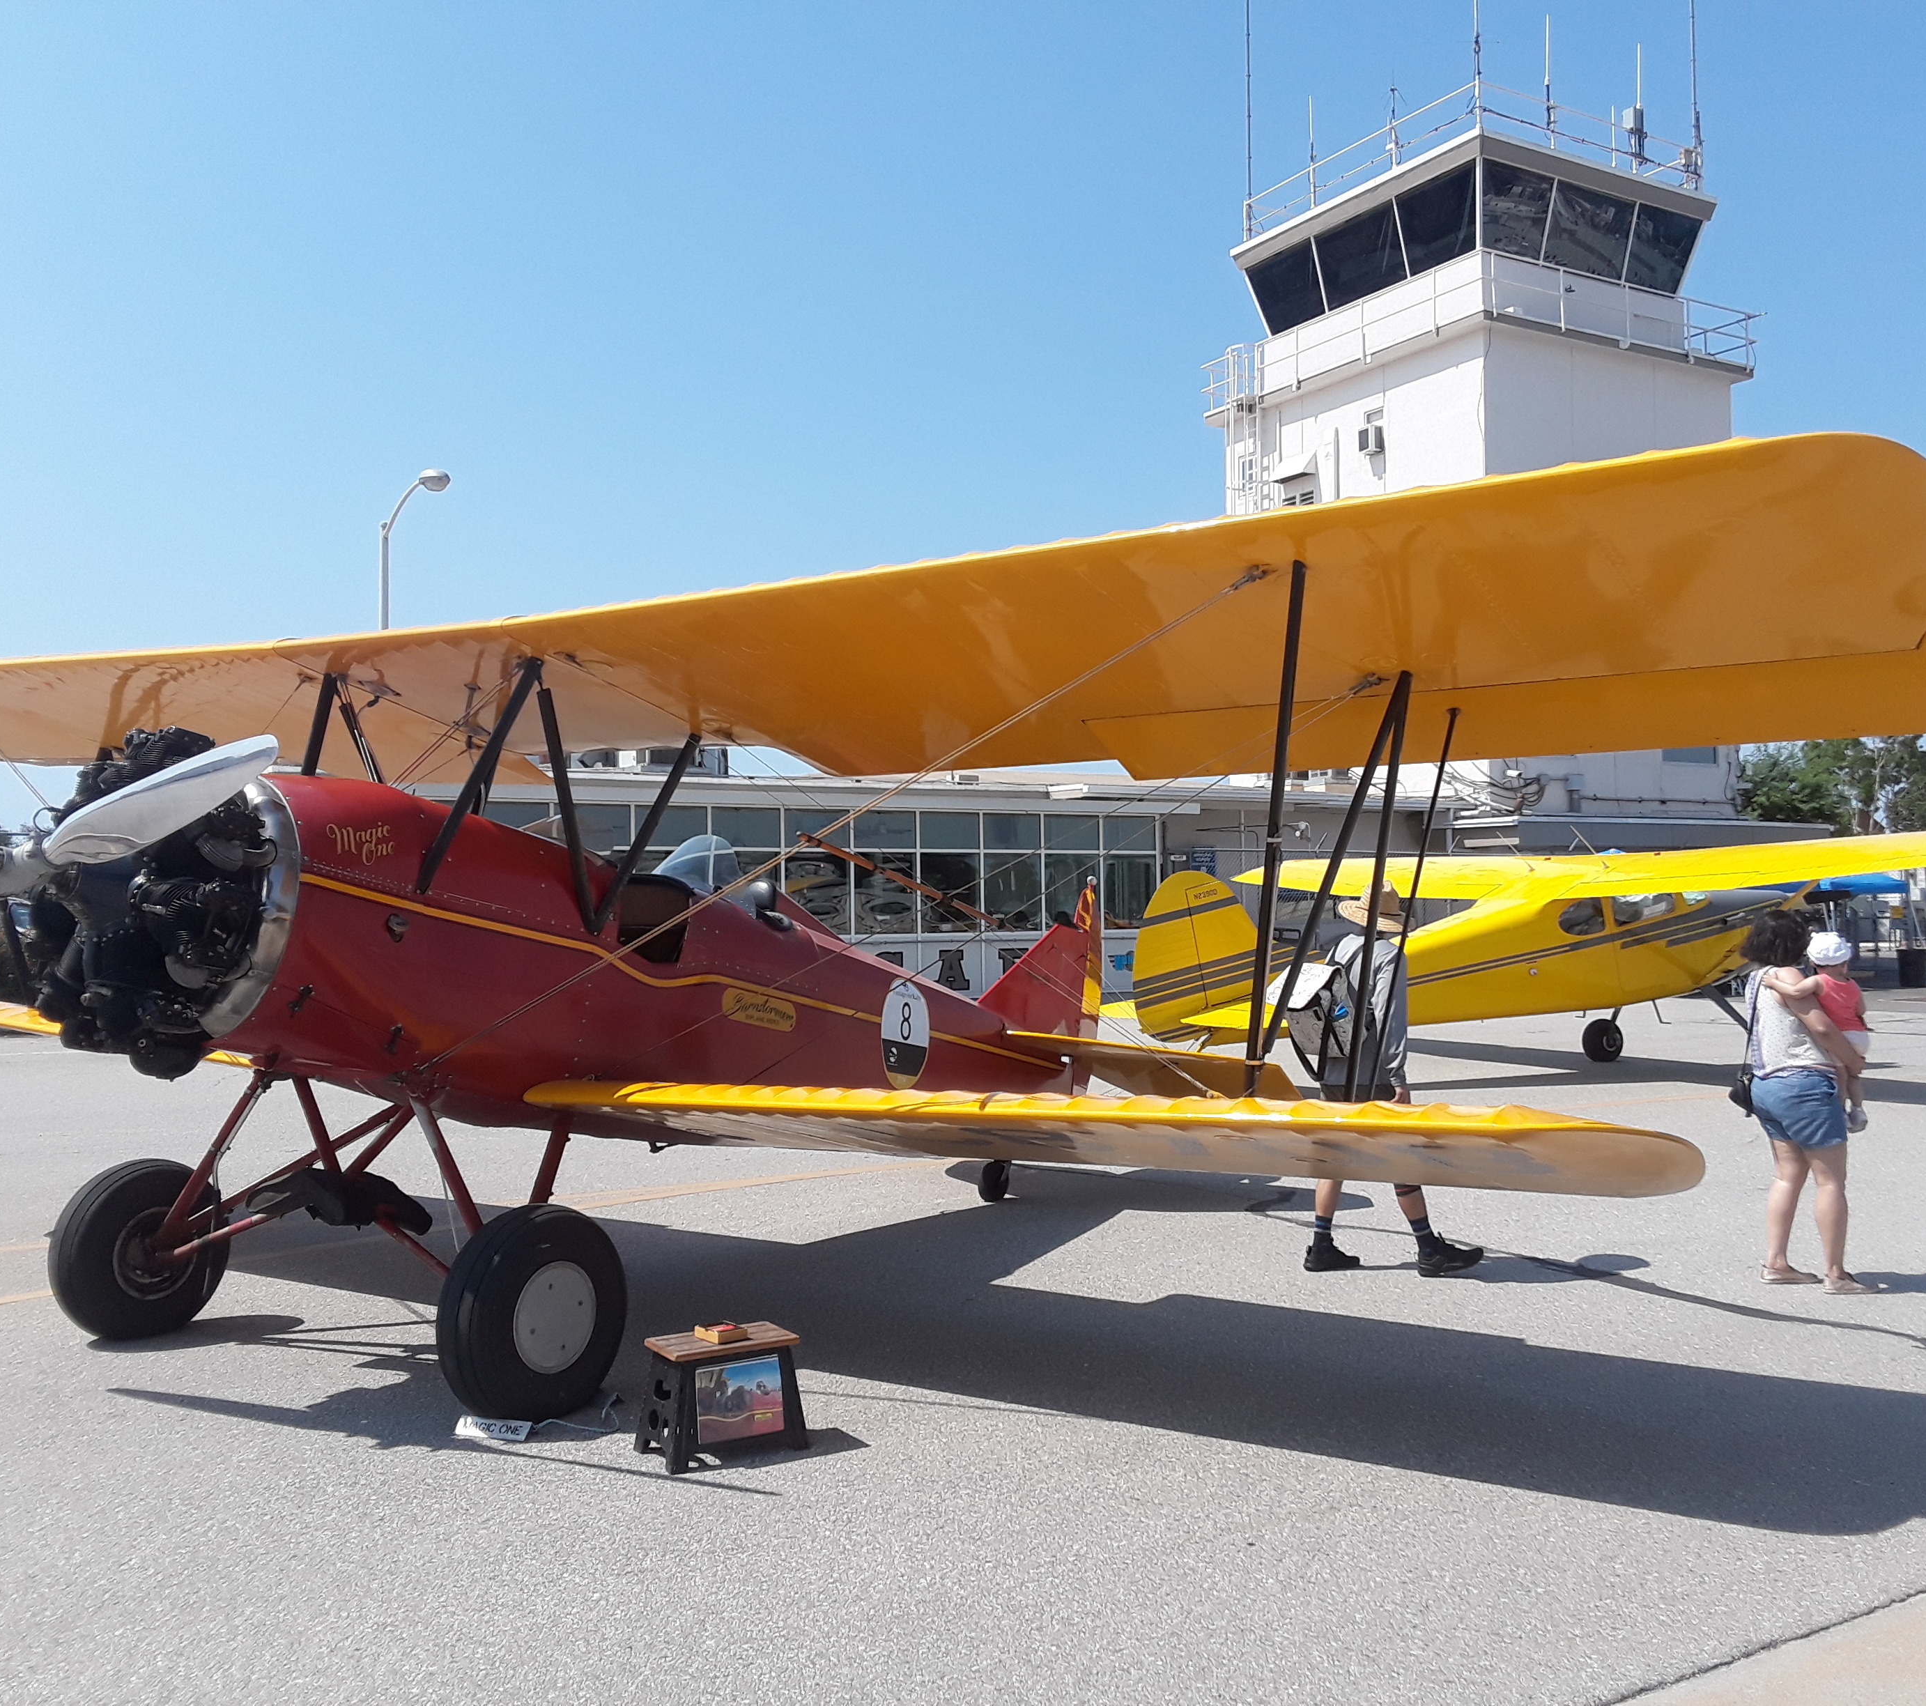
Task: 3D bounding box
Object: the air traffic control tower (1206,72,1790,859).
[{"bbox_3d":[11.433,-6.009,41.377,8.029,17.698,8.655,1,-2,-31],"label":"air traffic control tower"}]

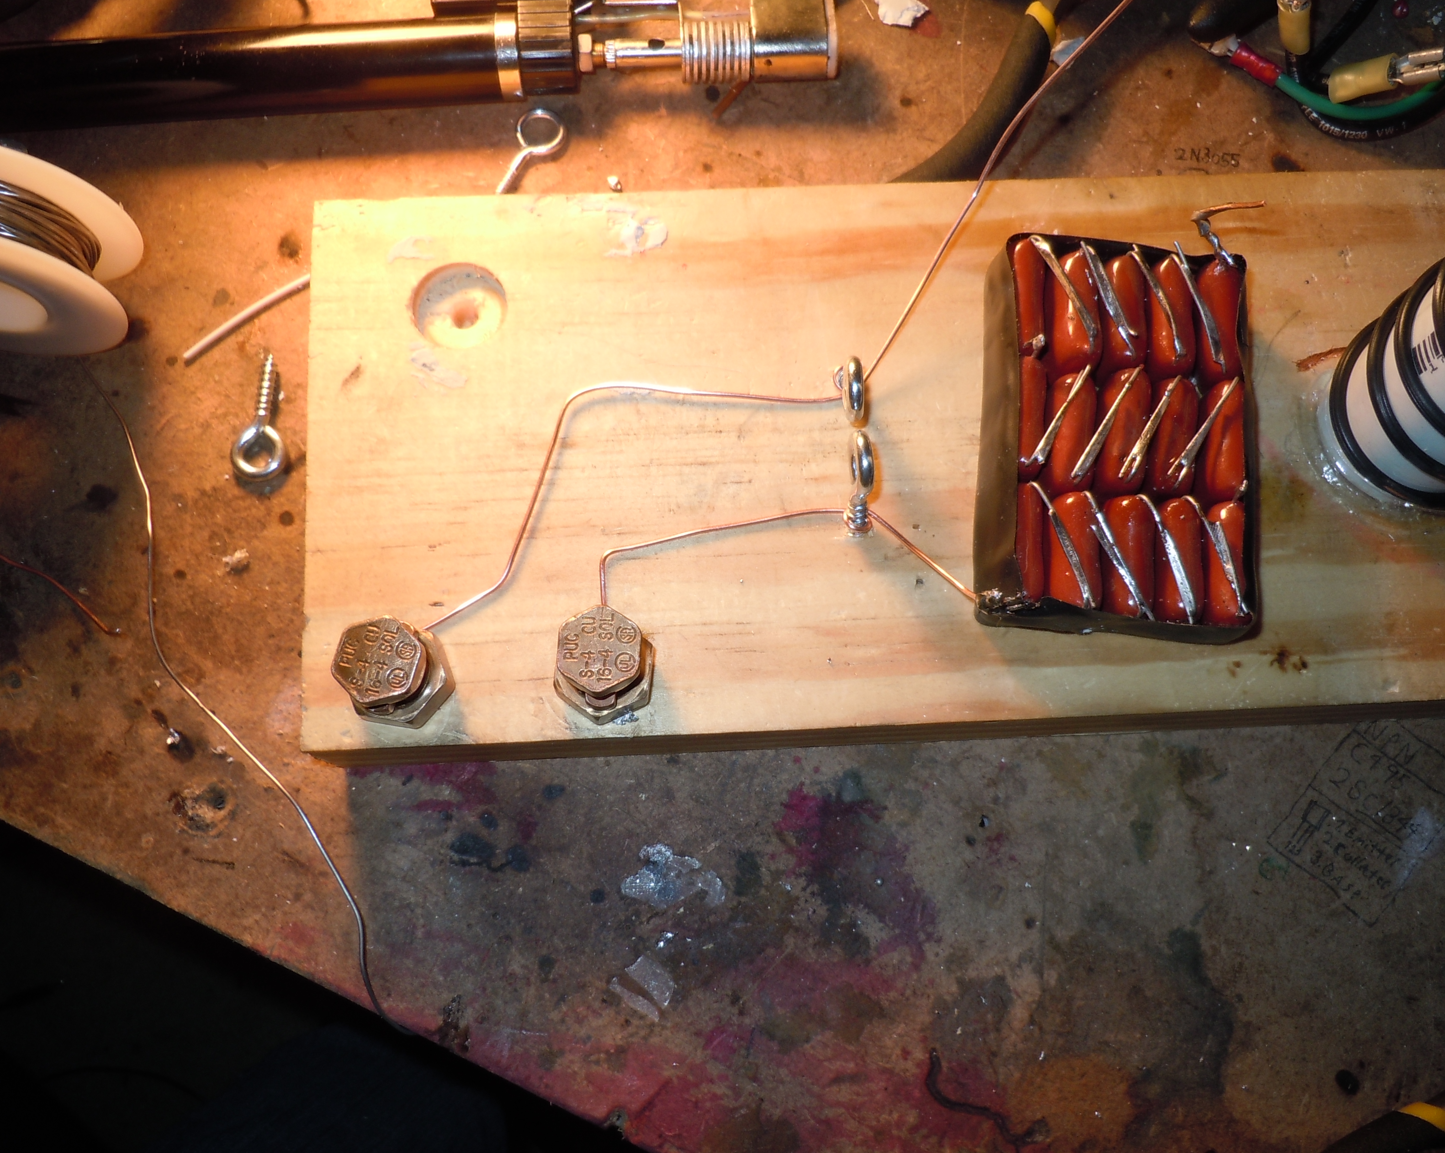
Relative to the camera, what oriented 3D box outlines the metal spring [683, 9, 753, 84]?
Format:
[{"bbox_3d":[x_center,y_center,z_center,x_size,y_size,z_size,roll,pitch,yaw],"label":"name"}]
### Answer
[{"bbox_3d":[-0.001,-0.095,0.225,0.012,0.012,0.012,-3,74,-2],"label":"metal spring"}]

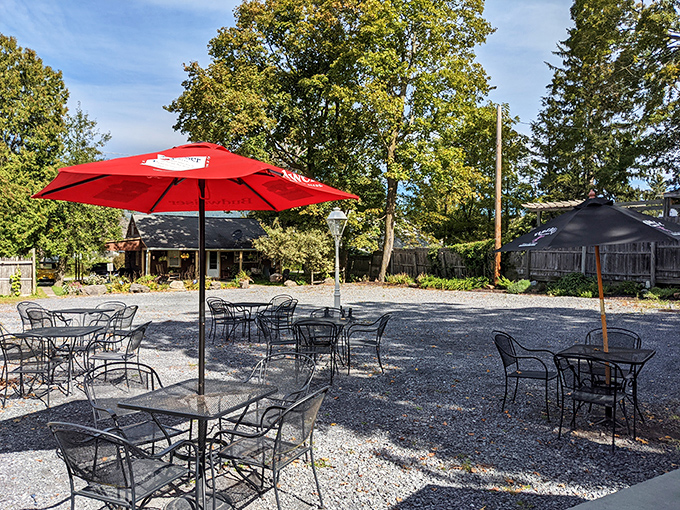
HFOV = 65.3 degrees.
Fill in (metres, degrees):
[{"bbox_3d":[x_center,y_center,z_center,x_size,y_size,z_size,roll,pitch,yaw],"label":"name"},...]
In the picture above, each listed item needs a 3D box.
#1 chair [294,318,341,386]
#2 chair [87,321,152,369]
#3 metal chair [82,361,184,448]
[{"bbox_3d":[-0.317,1.255,7.035,0.590,0.835,0.635,0,0,3],"label":"chair"},{"bbox_3d":[-2.840,1.280,6.920,0.630,0.840,0.570,0,0,5],"label":"chair"},{"bbox_3d":[-1.542,1.270,3.980,0.590,0.835,0.635,0,0,-45],"label":"metal chair"}]

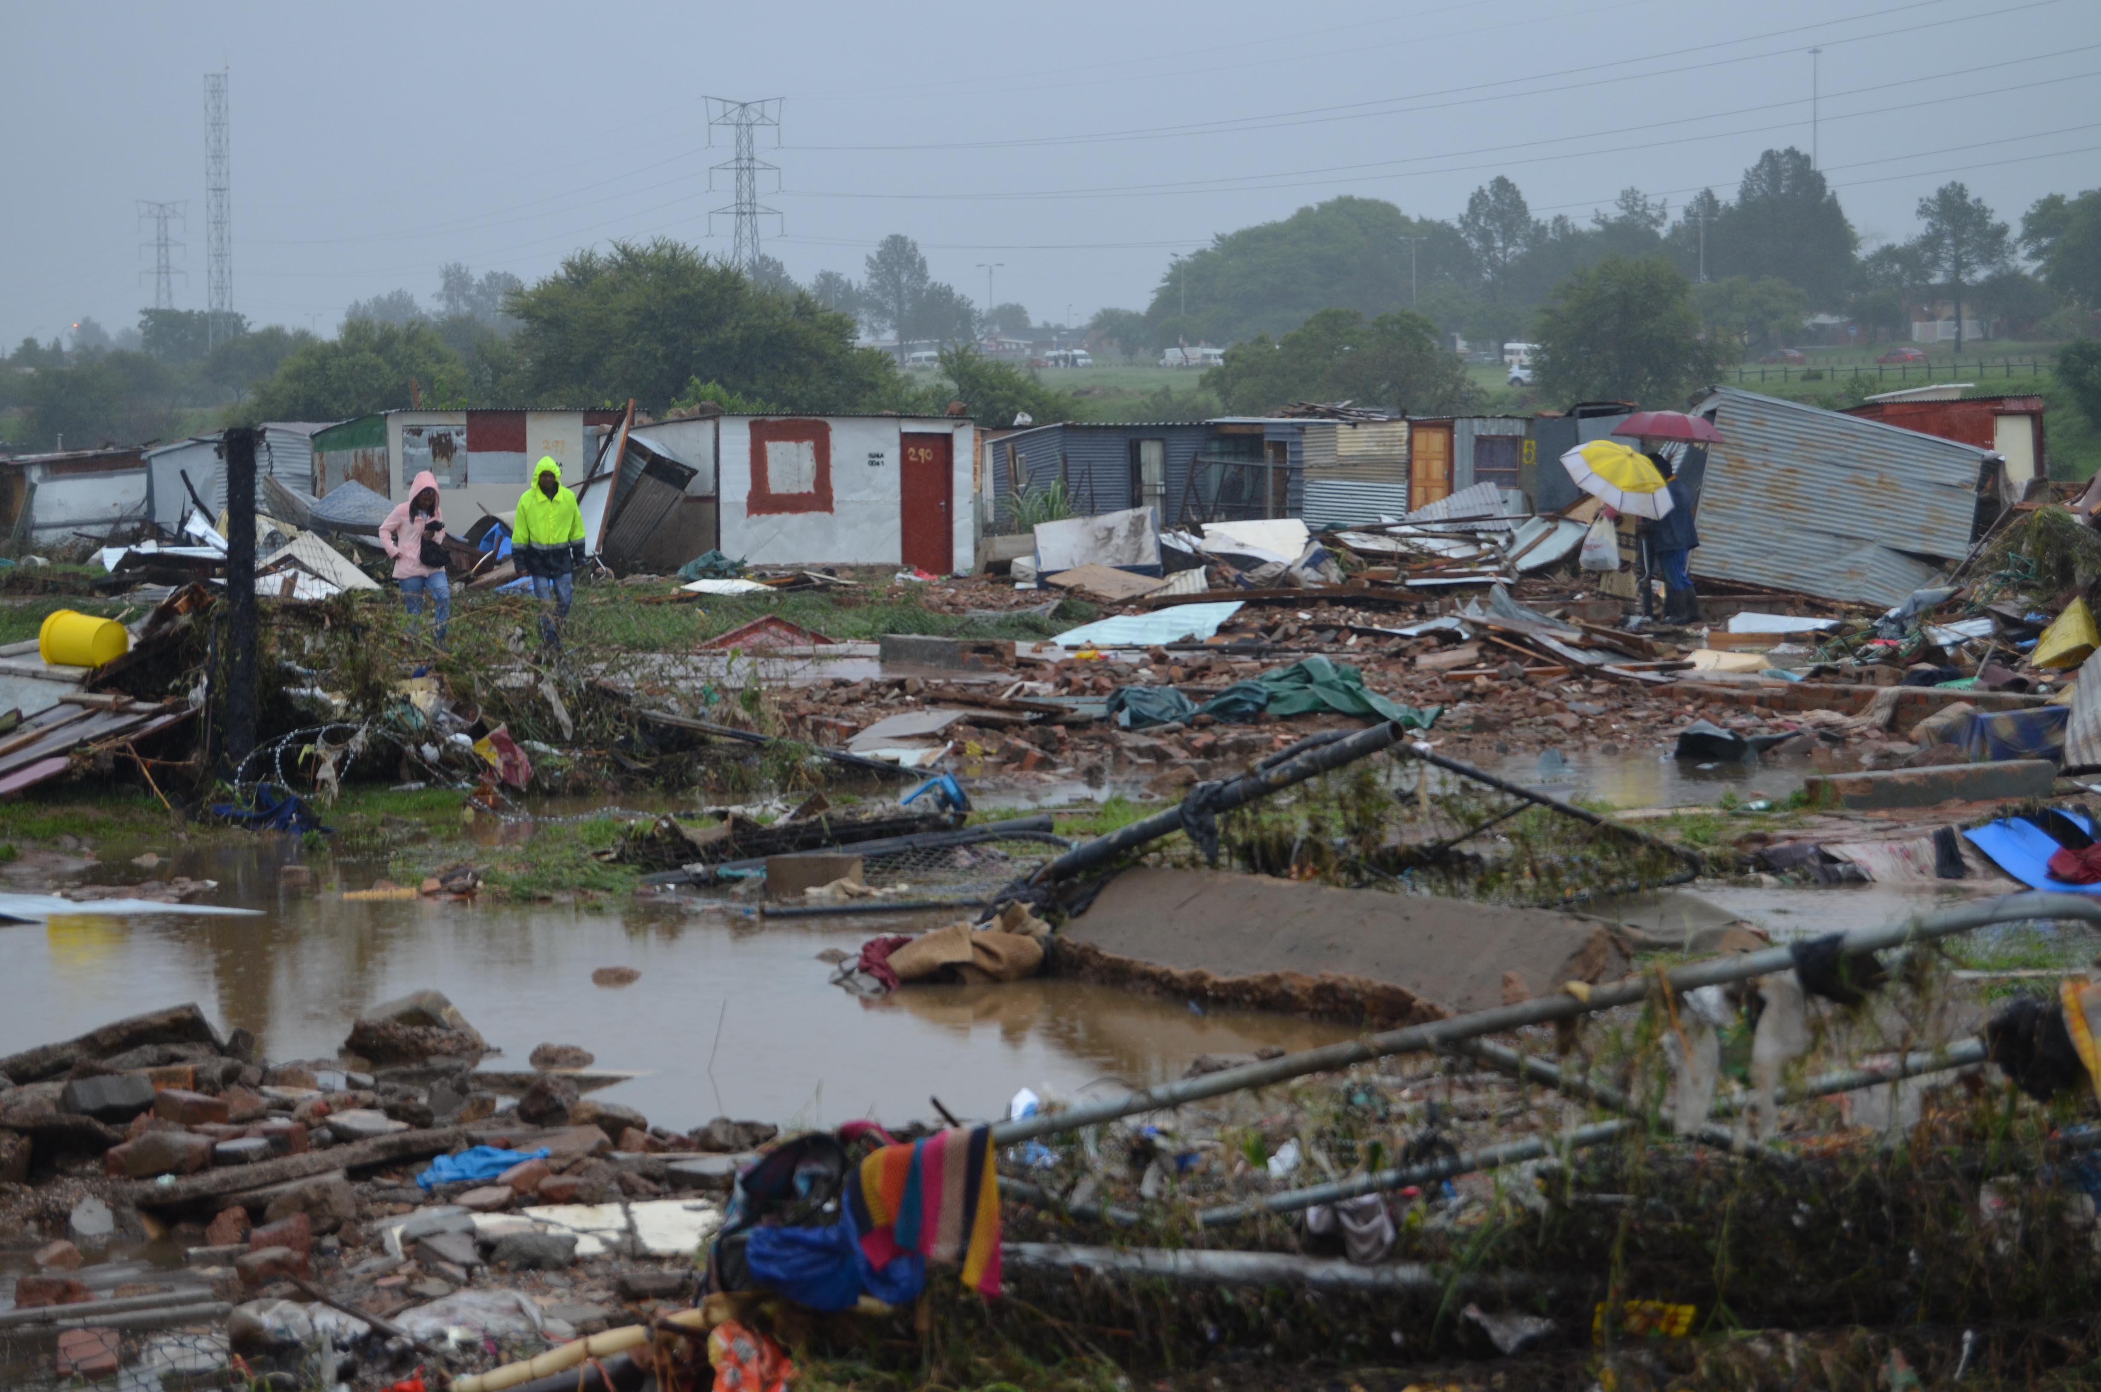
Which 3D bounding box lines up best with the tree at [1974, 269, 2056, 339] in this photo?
[{"bbox_3d":[85.827,-34.749,425.000,7.304,6.570,6.939,0,3,0],"label":"tree"}]

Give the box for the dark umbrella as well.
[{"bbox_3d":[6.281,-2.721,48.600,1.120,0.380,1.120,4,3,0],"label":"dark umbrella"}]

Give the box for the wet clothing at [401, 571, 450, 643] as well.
[{"bbox_3d":[-5.650,-0.779,43.200,0.450,0.720,0.360,-1,4,-11],"label":"wet clothing"}]

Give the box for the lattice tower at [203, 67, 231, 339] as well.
[{"bbox_3d":[-97.594,-56.175,560.000,2.900,34.800,2.700,0,3,0],"label":"lattice tower"}]

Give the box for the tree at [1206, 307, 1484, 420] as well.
[{"bbox_3d":[13.423,-15.002,220.000,12.800,5.900,9.500,0,3,0],"label":"tree"}]

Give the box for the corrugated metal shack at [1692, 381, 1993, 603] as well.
[{"bbox_3d":[9.889,-2.401,60.000,3.500,2.300,2.400,9,2,-3],"label":"corrugated metal shack"}]

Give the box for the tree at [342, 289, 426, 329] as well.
[{"bbox_3d":[-136.766,-77.770,980.000,17.180,11.783,14.000,0,3,0],"label":"tree"}]

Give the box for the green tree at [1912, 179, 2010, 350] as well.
[{"bbox_3d":[77.263,-36.418,405.000,8.214,14.400,7.803,0,3,0],"label":"green tree"}]

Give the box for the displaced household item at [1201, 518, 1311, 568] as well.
[{"bbox_3d":[2.707,-1.980,63.000,1.450,0.750,0.450,-1,3,-9],"label":"displaced household item"}]

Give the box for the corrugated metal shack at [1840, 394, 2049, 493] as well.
[{"bbox_3d":[15.449,-4.091,85.020,2.950,2.350,3.200,-1,3,-18],"label":"corrugated metal shack"}]

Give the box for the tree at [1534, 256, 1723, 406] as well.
[{"bbox_3d":[25.977,-16.286,215.000,8.425,6.943,8.004,0,3,0],"label":"tree"}]

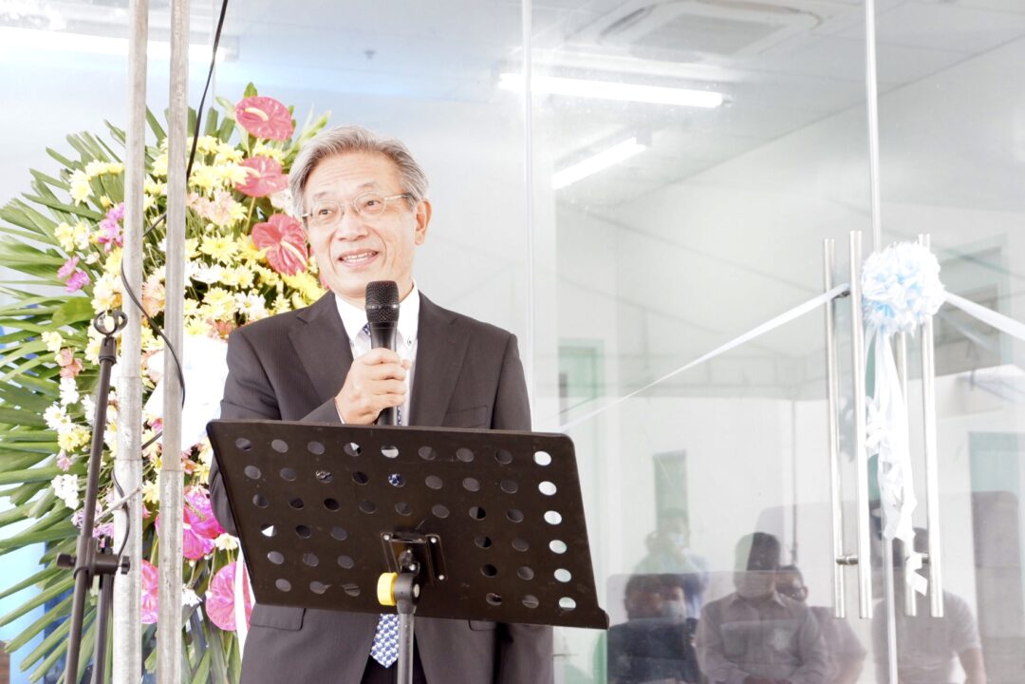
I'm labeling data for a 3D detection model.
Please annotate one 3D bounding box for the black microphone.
[{"bbox_3d":[-0.181,0.042,2.930,0.050,0.255,0.050,-2,-2,0],"label":"black microphone"}]

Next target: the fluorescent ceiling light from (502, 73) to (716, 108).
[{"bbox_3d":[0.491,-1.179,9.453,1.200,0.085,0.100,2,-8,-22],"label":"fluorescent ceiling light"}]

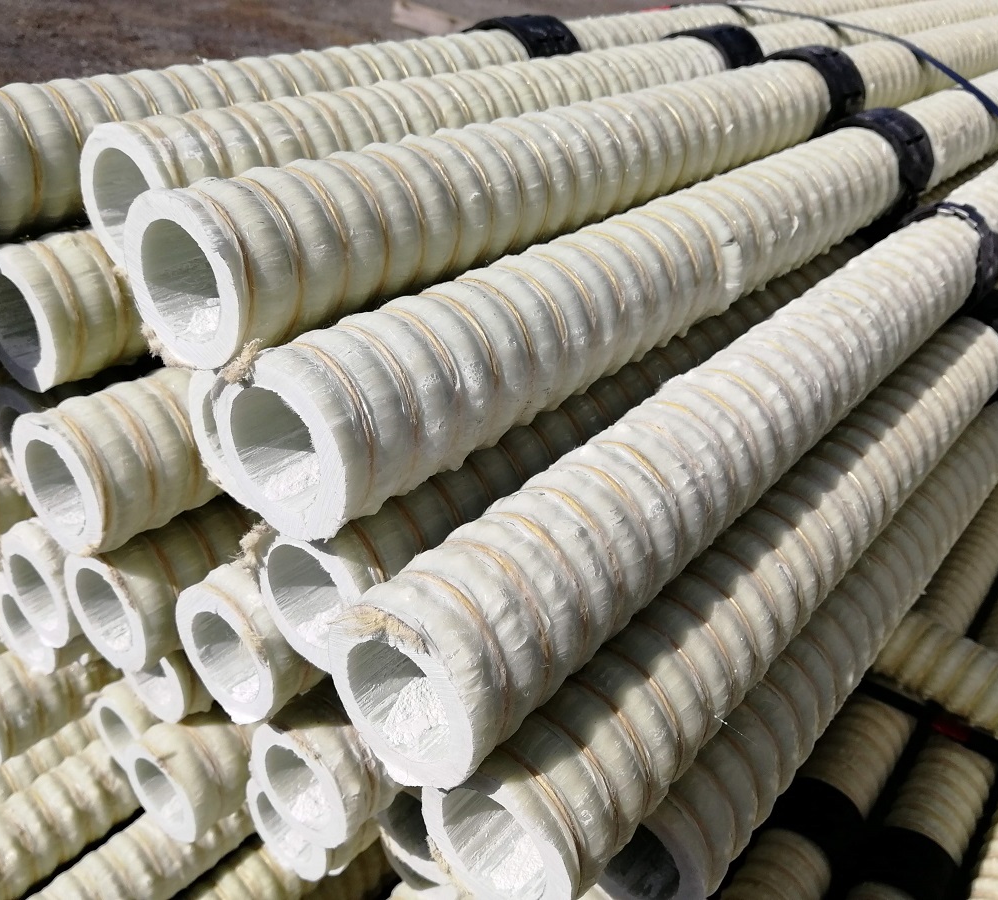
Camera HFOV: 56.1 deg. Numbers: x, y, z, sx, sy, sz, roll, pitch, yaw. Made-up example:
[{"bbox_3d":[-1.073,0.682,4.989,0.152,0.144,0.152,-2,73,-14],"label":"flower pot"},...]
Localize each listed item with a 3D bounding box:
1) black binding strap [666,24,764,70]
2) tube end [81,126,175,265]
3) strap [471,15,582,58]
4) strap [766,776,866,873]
[{"bbox_3d":[0.153,-0.275,0.694,0.070,0.070,0.058,25,37,29],"label":"black binding strap"},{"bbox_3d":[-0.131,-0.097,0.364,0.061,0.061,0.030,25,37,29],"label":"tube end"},{"bbox_3d":[0.014,-0.253,0.632,0.070,0.070,0.058,25,38,30],"label":"strap"},{"bbox_3d":[0.249,0.314,0.754,0.070,0.070,0.058,25,32,30],"label":"strap"}]

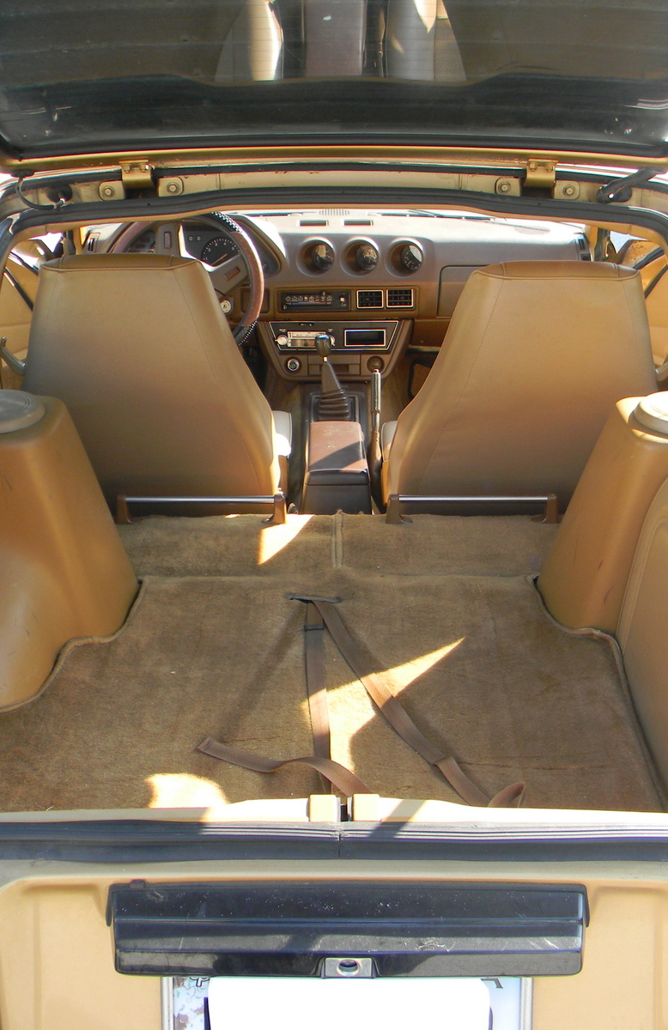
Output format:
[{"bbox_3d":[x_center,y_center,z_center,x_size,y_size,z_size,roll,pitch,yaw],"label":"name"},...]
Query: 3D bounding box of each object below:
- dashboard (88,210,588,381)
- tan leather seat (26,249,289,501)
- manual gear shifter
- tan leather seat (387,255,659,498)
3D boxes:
[{"bbox_3d":[0.010,-0.648,3.152,1.360,0.420,0.500,0,25,0],"label":"dashboard"},{"bbox_3d":[-0.368,-0.275,2.531,0.530,0.790,0.790,0,25,0],"label":"tan leather seat"},{"bbox_3d":[0.005,-0.337,2.734,0.090,0.205,0.130,0,25,0],"label":"manual gear shifter"},{"bbox_3d":[0.375,-0.258,2.494,0.530,0.790,0.790,0,25,0],"label":"tan leather seat"}]

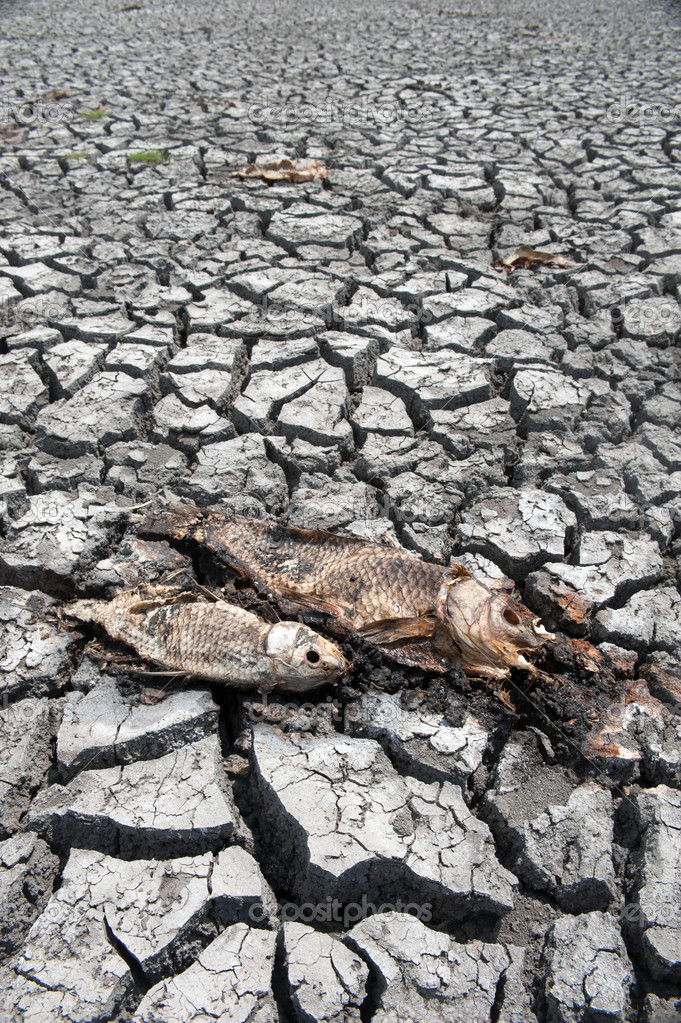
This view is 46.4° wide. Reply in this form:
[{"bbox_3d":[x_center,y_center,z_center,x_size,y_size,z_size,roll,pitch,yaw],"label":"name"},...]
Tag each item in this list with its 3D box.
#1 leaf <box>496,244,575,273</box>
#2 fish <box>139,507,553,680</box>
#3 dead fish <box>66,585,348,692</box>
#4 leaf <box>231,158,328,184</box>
[{"bbox_3d":[0.312,-0.396,1.256,0.122,0.034,0.060,0,36,0],"label":"leaf"},{"bbox_3d":[-0.006,0.057,0.629,0.360,0.046,0.108,16,39,20],"label":"fish"},{"bbox_3d":[-0.100,0.093,0.581,0.225,0.036,0.078,9,37,12],"label":"dead fish"},{"bbox_3d":[-0.183,-1.020,2.385,0.285,0.047,0.140,0,36,0],"label":"leaf"}]

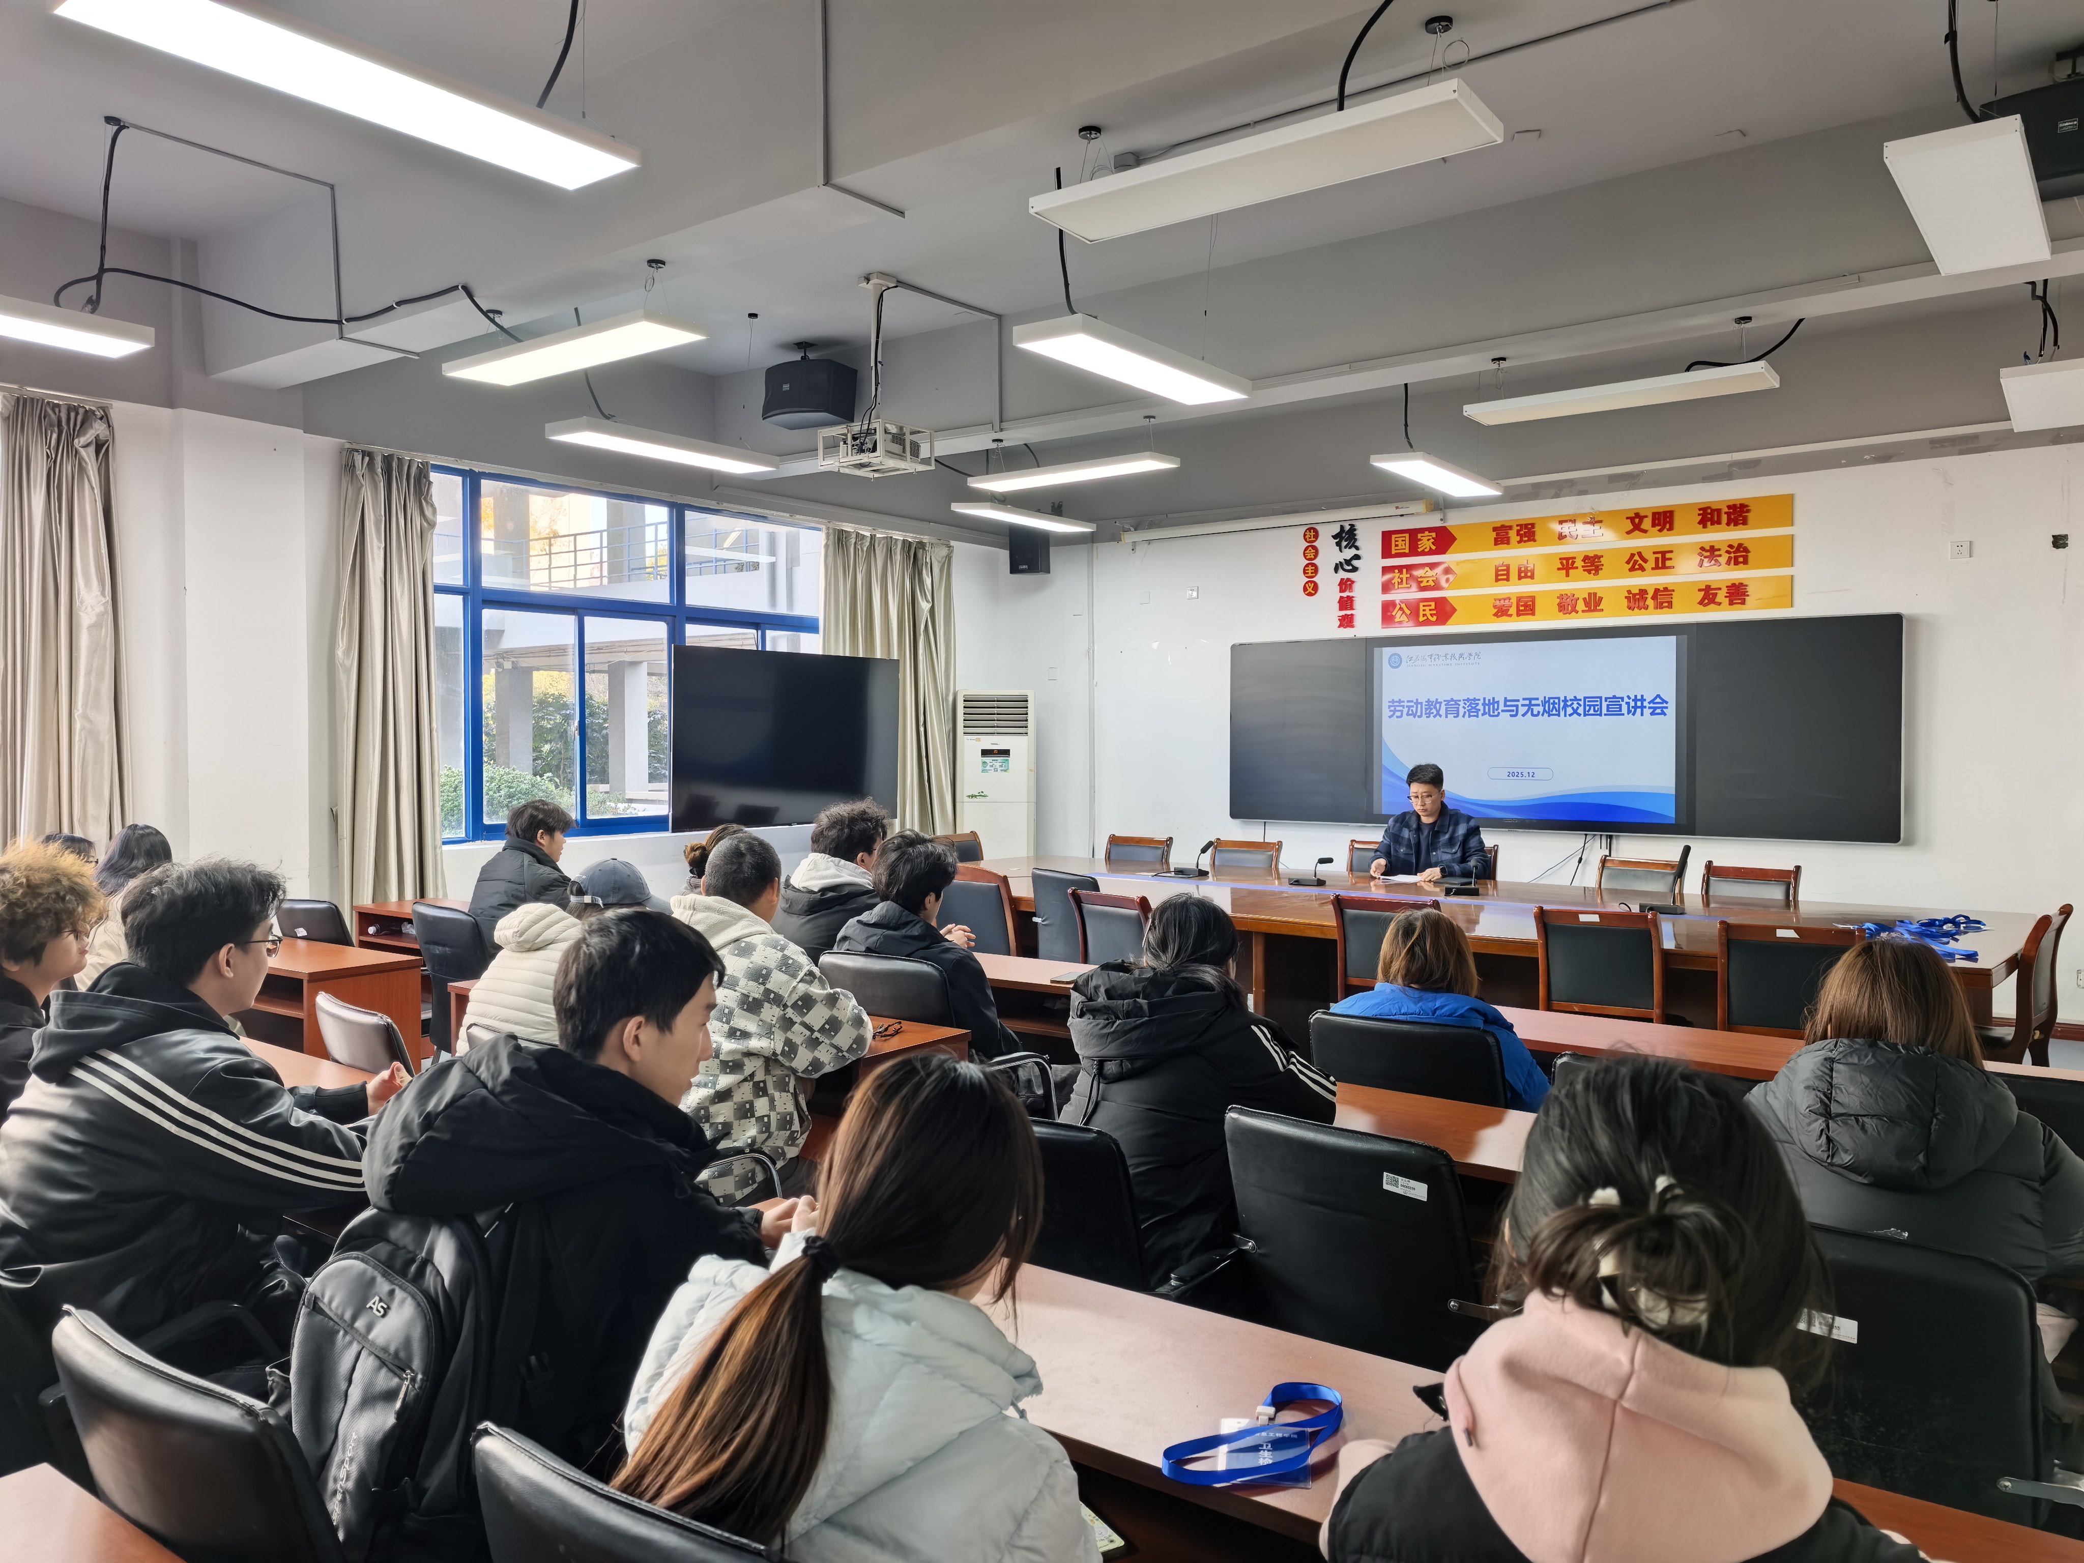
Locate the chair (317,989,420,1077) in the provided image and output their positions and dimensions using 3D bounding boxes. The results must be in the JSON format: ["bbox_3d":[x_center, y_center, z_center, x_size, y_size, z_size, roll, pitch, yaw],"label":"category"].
[{"bbox_3d":[-1.543,0.997,3.835,0.550,0.890,0.580,1,2,44],"label":"chair"}]

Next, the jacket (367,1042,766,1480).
[{"bbox_3d":[-0.548,0.609,1.720,0.520,0.670,0.480,2,2,44],"label":"jacket"}]

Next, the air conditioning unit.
[{"bbox_3d":[-0.350,0.280,11.058,0.580,1.900,0.380,0,2,-1],"label":"air conditioning unit"}]

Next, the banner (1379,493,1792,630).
[{"bbox_3d":[3.252,-1.323,8.901,2.491,0.644,0.020,1,2,38],"label":"banner"}]

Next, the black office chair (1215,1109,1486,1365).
[{"bbox_3d":[0.576,0.984,2.377,0.560,0.950,0.580,1,2,41],"label":"black office chair"}]

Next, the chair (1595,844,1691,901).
[{"bbox_3d":[3.065,0.869,7.564,0.480,0.910,0.560,1,2,38],"label":"chair"}]

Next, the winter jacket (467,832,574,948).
[{"bbox_3d":[-1.841,0.559,5.310,0.540,0.700,0.500,1,2,44],"label":"winter jacket"}]

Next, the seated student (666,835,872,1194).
[{"bbox_3d":[-0.692,0.791,3.644,0.580,1.310,0.780,1,2,32],"label":"seated student"}]

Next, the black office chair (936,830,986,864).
[{"bbox_3d":[-0.289,0.788,8.895,0.570,0.910,0.490,1,2,27],"label":"black office chair"}]

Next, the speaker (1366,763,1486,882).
[{"bbox_3d":[2.171,0.592,8.183,0.640,1.380,0.780,1,2,28],"label":"speaker"}]

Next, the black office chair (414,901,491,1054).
[{"bbox_3d":[-2.136,0.941,5.800,0.550,0.890,0.580,1,2,41],"label":"black office chair"}]

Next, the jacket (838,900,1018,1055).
[{"bbox_3d":[-0.315,0.644,4.314,0.560,0.600,0.550,1,2,36],"label":"jacket"}]

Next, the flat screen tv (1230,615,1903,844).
[{"bbox_3d":[2.921,-0.307,8.771,4.006,1.202,0.090,1,2,37],"label":"flat screen tv"}]

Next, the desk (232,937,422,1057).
[{"bbox_3d":[-3.015,1.003,5.480,1.750,0.750,0.410,1,2,36],"label":"desk"}]

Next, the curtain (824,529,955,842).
[{"bbox_3d":[-1.055,-0.294,10.070,0.170,2.810,1.300,1,2,37],"label":"curtain"}]

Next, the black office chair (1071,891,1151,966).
[{"bbox_3d":[0.457,0.872,5.757,0.470,0.910,0.560,2,2,44],"label":"black office chair"}]

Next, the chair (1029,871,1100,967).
[{"bbox_3d":[0.298,0.893,7.280,0.580,0.890,0.550,-2,2,-44],"label":"chair"}]

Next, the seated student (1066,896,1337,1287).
[{"bbox_3d":[0.309,0.809,2.682,0.520,1.200,0.720,1,2,37],"label":"seated student"}]

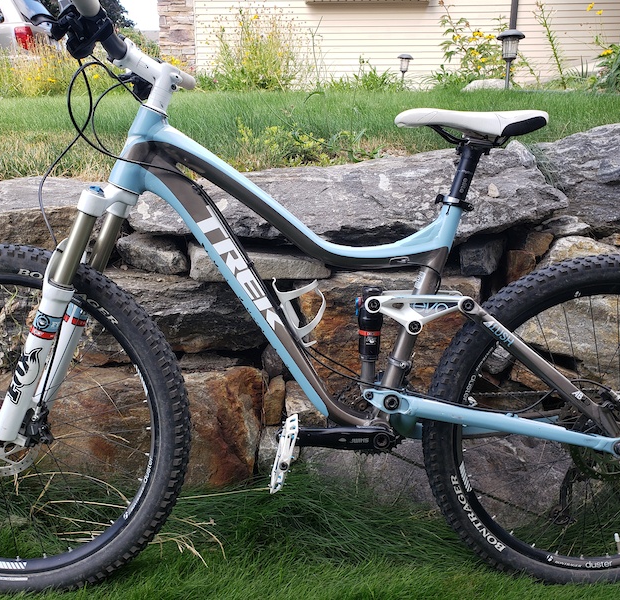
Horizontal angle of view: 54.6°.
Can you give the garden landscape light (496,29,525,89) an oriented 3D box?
[{"bbox_3d":[1.000,-1.204,3.020,0.140,0.310,0.140,1,13,0],"label":"garden landscape light"}]

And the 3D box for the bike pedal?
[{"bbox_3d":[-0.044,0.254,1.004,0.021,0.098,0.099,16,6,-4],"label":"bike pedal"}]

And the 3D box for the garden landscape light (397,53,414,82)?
[{"bbox_3d":[0.818,-1.980,5.230,0.140,0.310,0.140,1,13,0],"label":"garden landscape light"}]

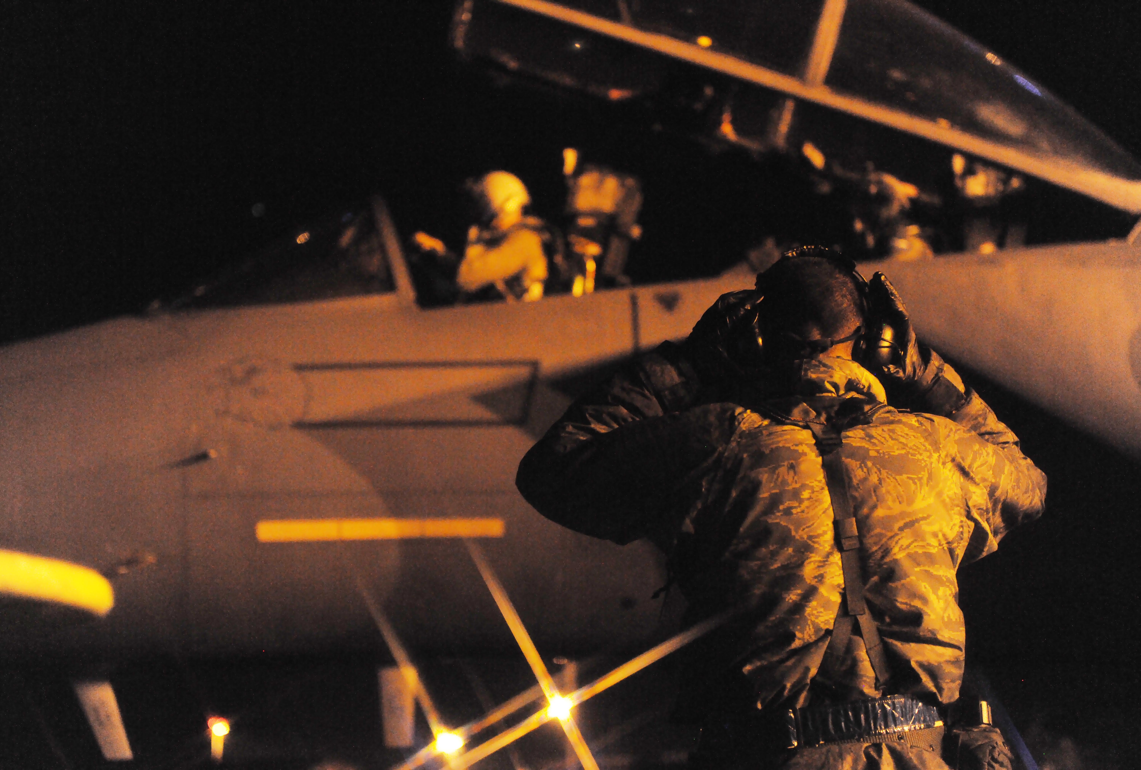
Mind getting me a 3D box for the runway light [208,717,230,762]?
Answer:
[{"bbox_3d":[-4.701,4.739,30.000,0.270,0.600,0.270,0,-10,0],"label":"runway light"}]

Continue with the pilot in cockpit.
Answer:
[{"bbox_3d":[-0.570,-0.540,10.850,1.050,1.050,0.580,1,-10,-4],"label":"pilot in cockpit"}]

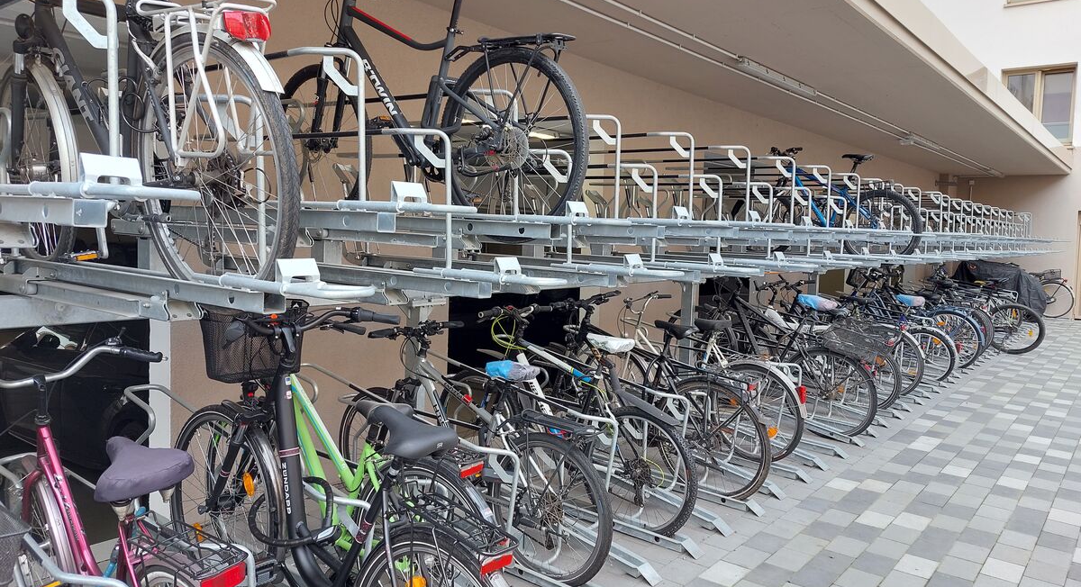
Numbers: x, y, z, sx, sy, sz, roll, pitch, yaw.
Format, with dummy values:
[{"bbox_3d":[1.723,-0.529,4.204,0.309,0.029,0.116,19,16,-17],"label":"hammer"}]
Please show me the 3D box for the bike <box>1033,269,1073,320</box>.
[{"bbox_3d":[10.037,-0.072,15.609,1.810,1.080,0.600,5,5,39],"label":"bike"}]

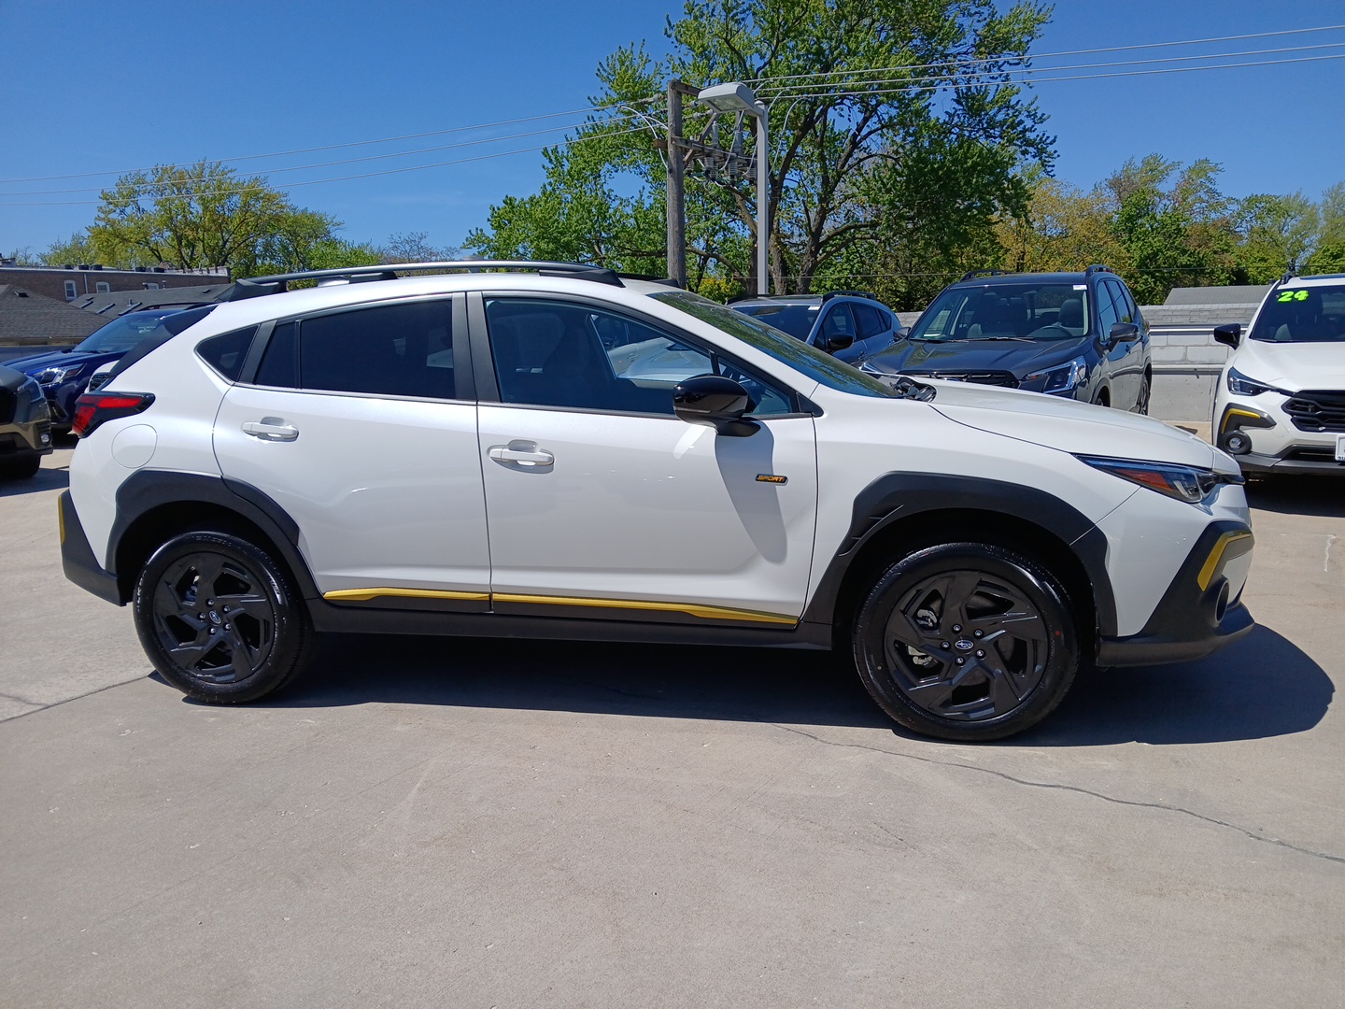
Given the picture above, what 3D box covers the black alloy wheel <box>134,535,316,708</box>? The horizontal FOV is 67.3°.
[{"bbox_3d":[-1.670,0.396,3.818,0.700,0.695,0.230,1,11,11],"label":"black alloy wheel"}]

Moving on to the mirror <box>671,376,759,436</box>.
[{"bbox_3d":[0.141,-0.311,3.202,0.230,0.205,0.240,1,11,11],"label":"mirror"}]

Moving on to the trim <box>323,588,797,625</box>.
[{"bbox_3d":[-0.421,0.342,3.467,1.690,0.080,0.040,1,12,11],"label":"trim"}]

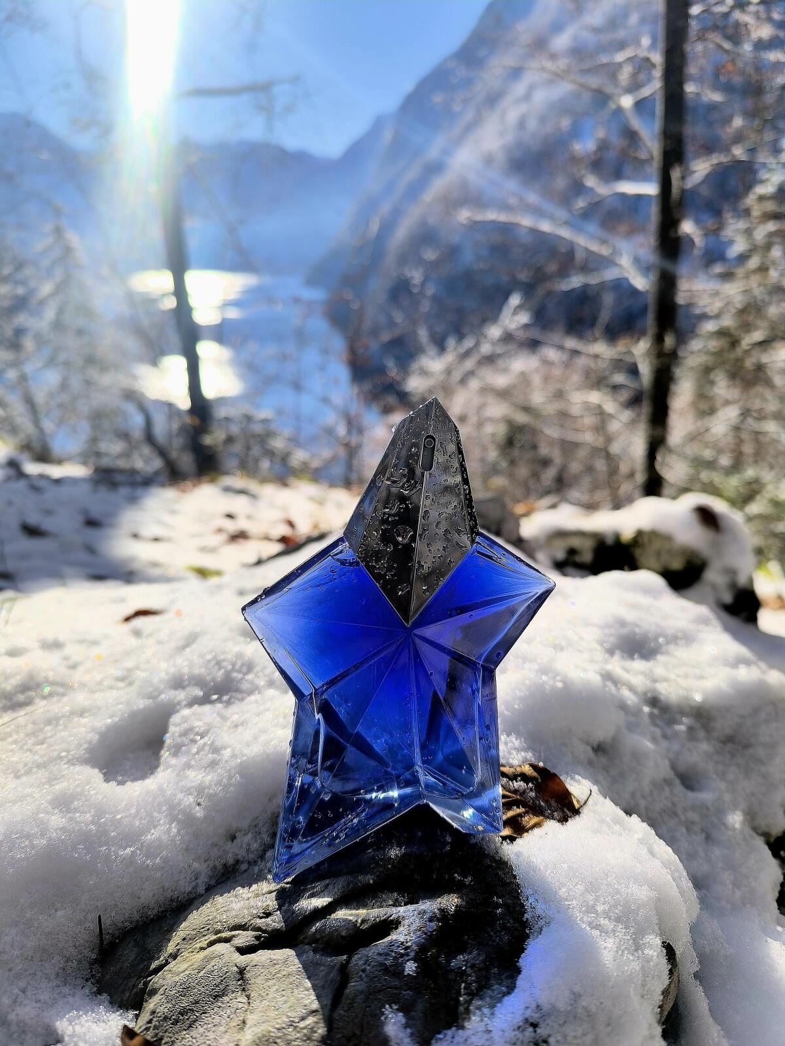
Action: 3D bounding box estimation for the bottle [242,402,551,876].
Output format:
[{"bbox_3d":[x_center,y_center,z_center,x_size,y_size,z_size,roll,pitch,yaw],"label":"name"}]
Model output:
[{"bbox_3d":[0.003,0.038,0.212,0.096,0.153,0.041,-3,21,-19],"label":"bottle"}]

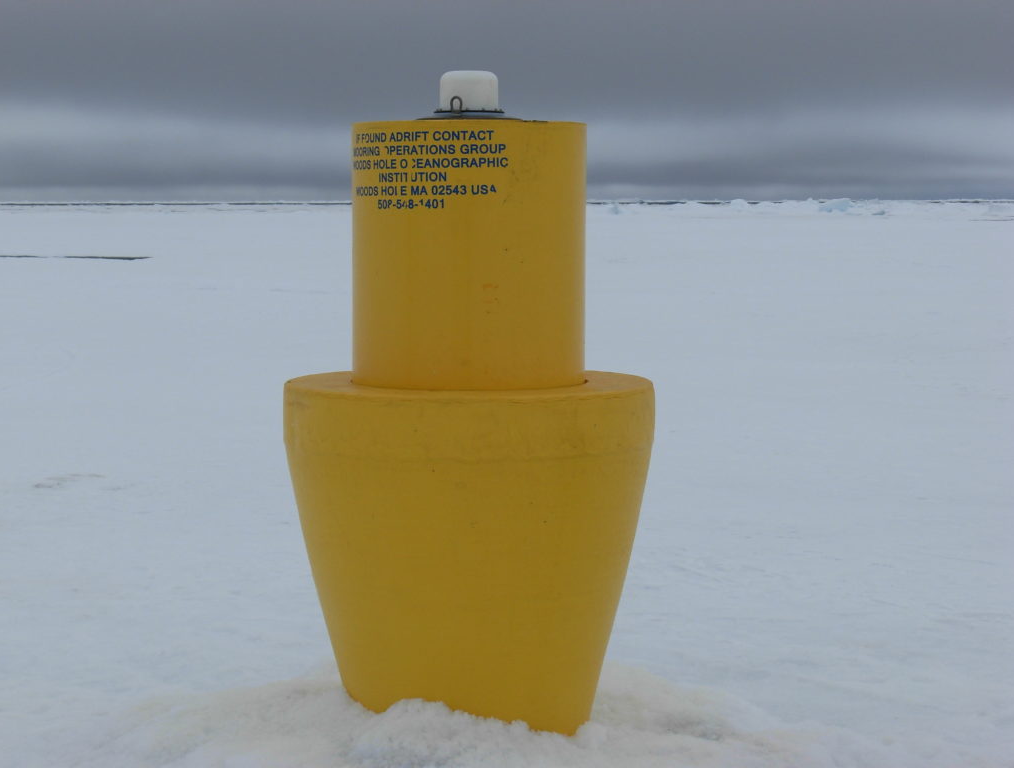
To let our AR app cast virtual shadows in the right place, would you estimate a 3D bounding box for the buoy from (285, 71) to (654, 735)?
[{"bbox_3d":[-0.075,0.043,4.930,0.750,1.350,0.750,0,4,0],"label":"buoy"}]

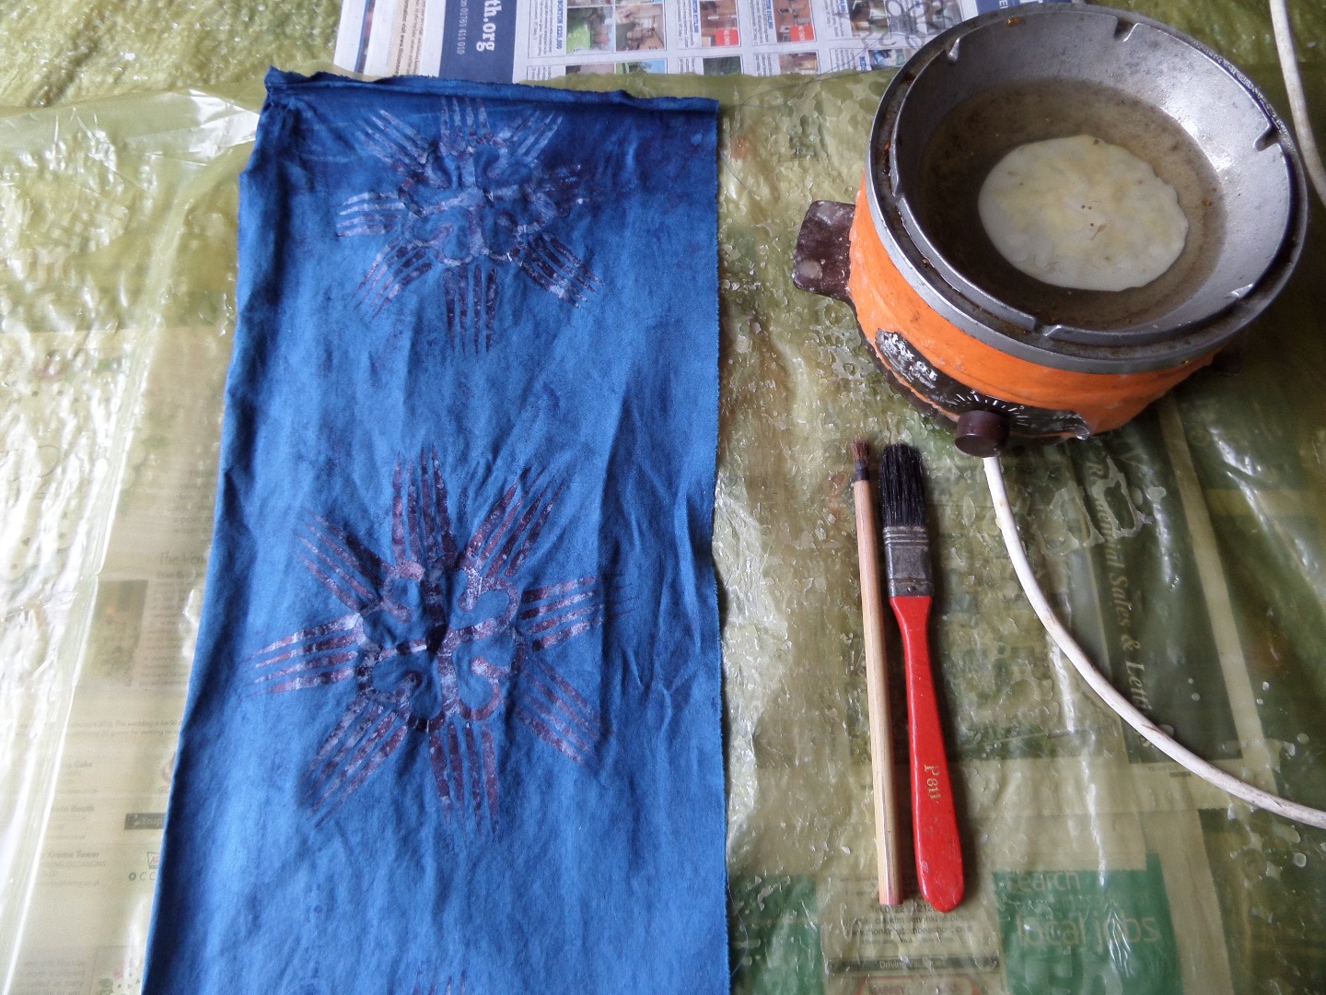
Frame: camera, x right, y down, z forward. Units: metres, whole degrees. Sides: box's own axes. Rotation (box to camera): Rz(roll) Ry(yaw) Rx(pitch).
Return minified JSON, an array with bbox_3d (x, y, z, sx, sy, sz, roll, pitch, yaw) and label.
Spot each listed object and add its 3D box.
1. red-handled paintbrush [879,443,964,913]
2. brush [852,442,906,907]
[{"bbox_3d":[0.102,0.065,0.365,0.019,0.012,0.182,0,71,2],"label":"red-handled paintbrush"},{"bbox_3d":[0.085,0.063,0.367,0.009,0.009,0.183,0,71,2],"label":"brush"}]

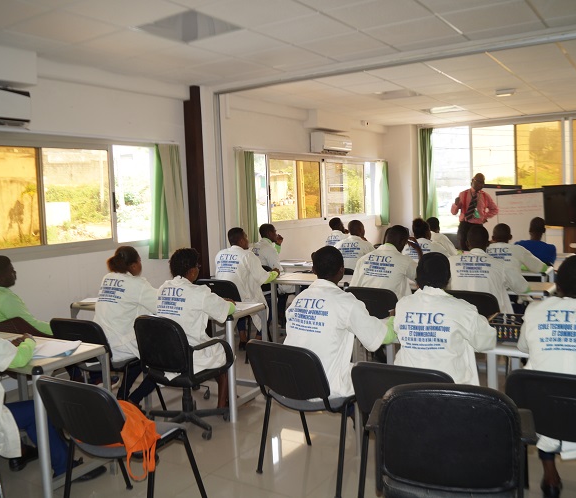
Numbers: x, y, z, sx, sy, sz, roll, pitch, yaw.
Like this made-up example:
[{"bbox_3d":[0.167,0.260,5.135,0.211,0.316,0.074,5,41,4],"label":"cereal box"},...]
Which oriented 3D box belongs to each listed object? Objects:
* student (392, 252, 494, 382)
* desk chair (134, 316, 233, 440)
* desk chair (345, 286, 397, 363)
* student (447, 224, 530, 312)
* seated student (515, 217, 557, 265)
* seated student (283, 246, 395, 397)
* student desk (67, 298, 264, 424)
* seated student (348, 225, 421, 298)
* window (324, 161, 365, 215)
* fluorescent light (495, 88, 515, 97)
[{"bbox_3d":[0.893,0.653,3.071,0.560,1.250,0.850,1,6,27],"label":"student"},{"bbox_3d":[-0.699,0.796,3.754,0.620,0.860,0.620,1,6,29],"label":"desk chair"},{"bbox_3d":[0.819,0.703,4.880,0.520,0.800,0.560,2,7,34],"label":"desk chair"},{"bbox_3d":[1.713,0.441,4.831,0.600,1.280,0.850,2,7,34],"label":"student"},{"bbox_3d":[2.942,0.232,6.644,0.500,1.250,0.780,2,7,34],"label":"seated student"},{"bbox_3d":[0.334,0.626,3.369,0.580,1.280,0.780,2,7,34],"label":"seated student"},{"bbox_3d":[-0.960,0.789,4.447,1.580,0.760,0.470,1,6,30],"label":"student desk"},{"bbox_3d":[0.895,0.436,4.821,0.600,1.250,0.750,2,7,34],"label":"seated student"},{"bbox_3d":[0.971,-1.023,9.595,0.080,0.920,1.520,2,7,34],"label":"window"},{"bbox_3d":[2.816,-2.008,7.239,0.230,0.065,0.140,2,7,34],"label":"fluorescent light"}]

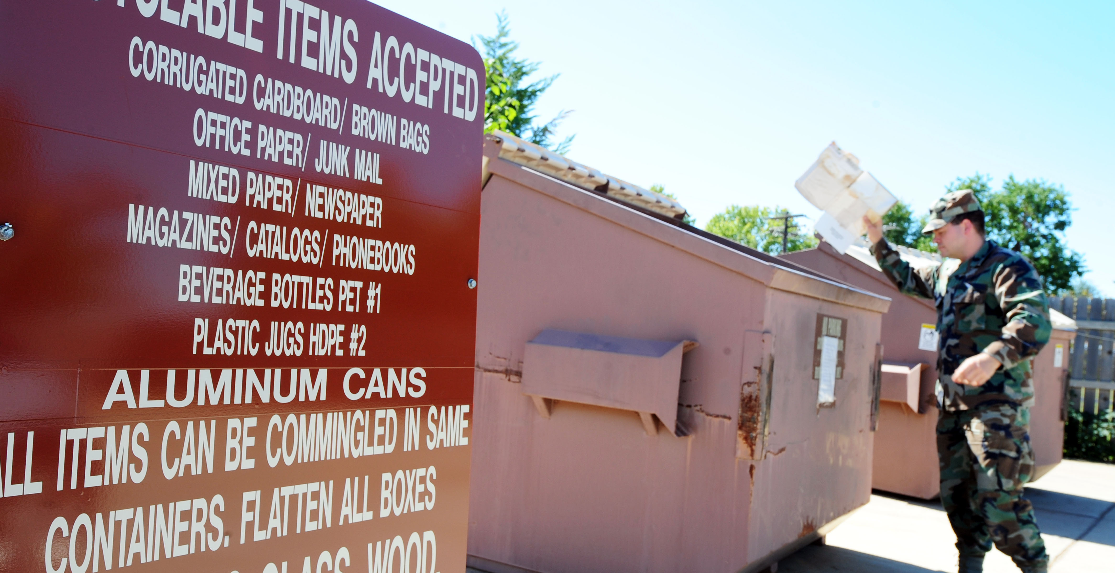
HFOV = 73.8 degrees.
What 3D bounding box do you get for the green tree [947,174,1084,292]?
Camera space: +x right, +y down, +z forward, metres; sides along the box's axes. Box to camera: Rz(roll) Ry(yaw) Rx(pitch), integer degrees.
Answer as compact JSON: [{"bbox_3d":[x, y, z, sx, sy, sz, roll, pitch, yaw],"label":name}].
[{"bbox_3d":[14.585,-0.105,23.773,4.447,7.102,4.447,1,-4,32],"label":"green tree"}]

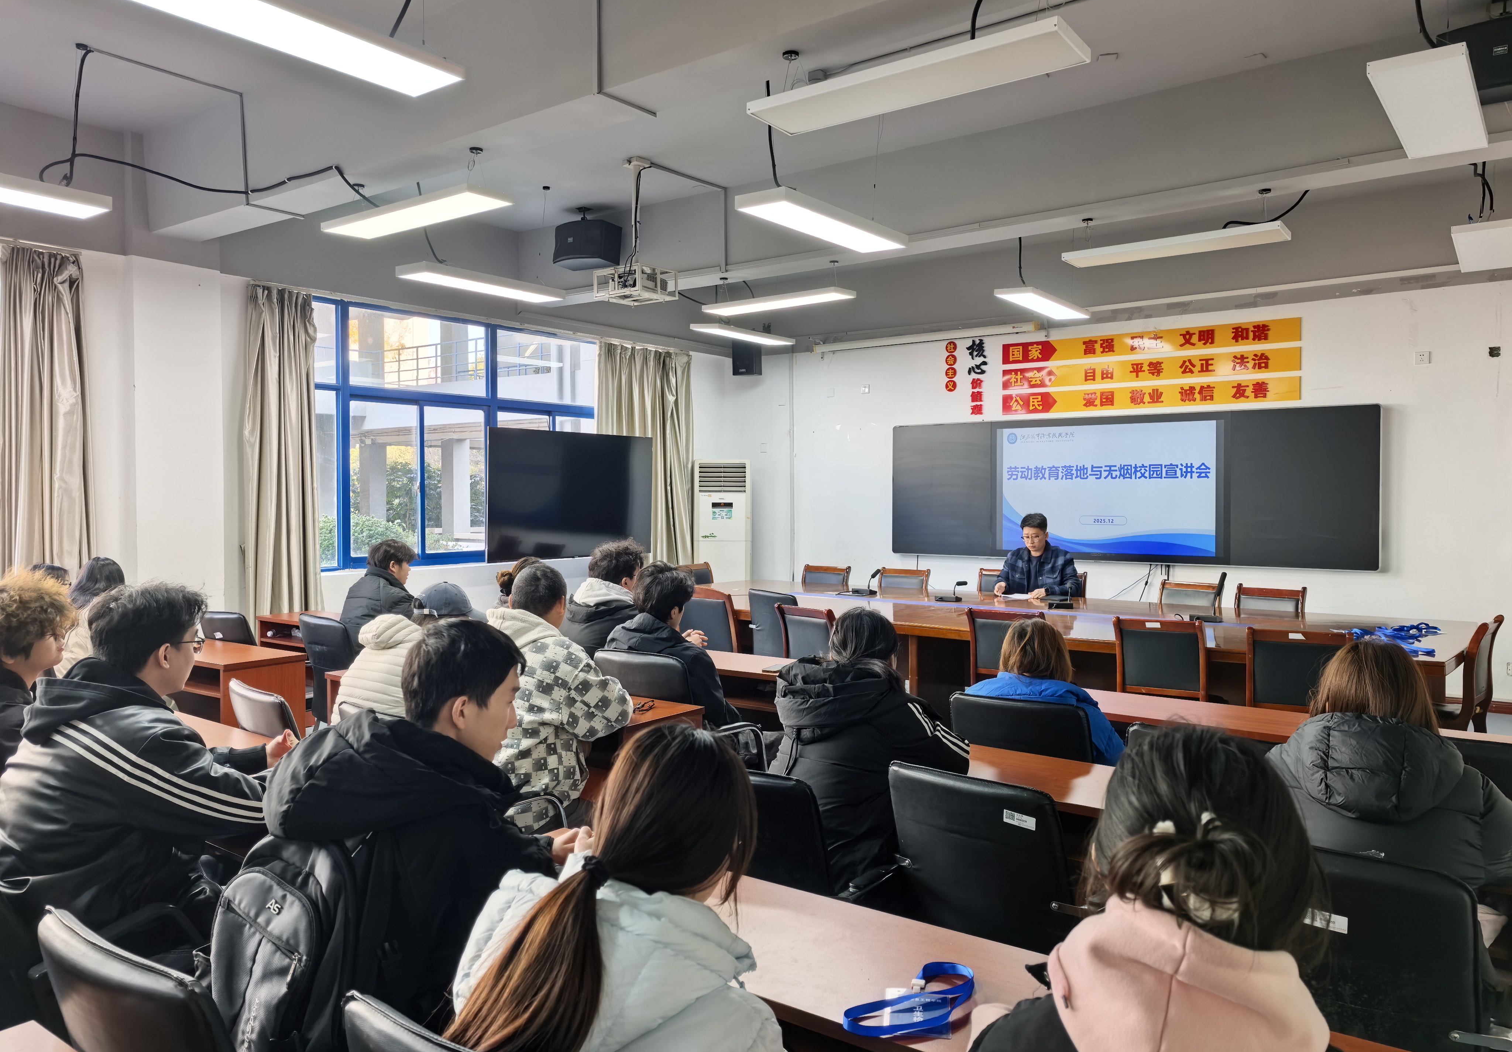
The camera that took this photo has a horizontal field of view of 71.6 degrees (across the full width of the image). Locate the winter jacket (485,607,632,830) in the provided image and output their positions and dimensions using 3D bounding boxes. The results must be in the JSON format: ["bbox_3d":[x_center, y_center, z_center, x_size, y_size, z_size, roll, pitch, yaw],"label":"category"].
[{"bbox_3d":[-0.618,0.589,3.209,0.530,0.690,0.500,1,2,39],"label":"winter jacket"}]

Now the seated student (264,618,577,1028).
[{"bbox_3d":[-0.489,0.825,1.939,0.800,1.300,0.580,-2,2,-44],"label":"seated student"}]

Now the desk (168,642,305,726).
[{"bbox_3d":[-3.015,1.003,5.480,1.750,0.750,0.410,1,2,36],"label":"desk"}]

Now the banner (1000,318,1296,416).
[{"bbox_3d":[3.252,-1.323,8.901,2.491,0.644,0.020,1,2,38],"label":"banner"}]

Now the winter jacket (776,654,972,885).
[{"bbox_3d":[0.286,0.676,2.482,0.560,0.740,0.540,1,2,40],"label":"winter jacket"}]

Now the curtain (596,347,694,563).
[{"bbox_3d":[-1.055,-0.294,10.070,0.170,2.810,1.300,1,2,37],"label":"curtain"}]

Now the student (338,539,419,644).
[{"bbox_3d":[-1.759,0.722,5.392,0.550,1.310,0.780,1,2,44],"label":"student"}]

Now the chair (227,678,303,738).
[{"bbox_3d":[-1.543,0.997,3.835,0.550,0.890,0.580,1,2,44],"label":"chair"}]

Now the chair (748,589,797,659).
[{"bbox_3d":[0.298,0.893,7.280,0.580,0.890,0.550,-2,2,-44],"label":"chair"}]

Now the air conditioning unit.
[{"bbox_3d":[-0.350,0.280,11.058,0.580,1.900,0.380,0,2,-1],"label":"air conditioning unit"}]

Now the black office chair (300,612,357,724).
[{"bbox_3d":[-2.136,0.941,5.800,0.550,0.890,0.580,1,2,41],"label":"black office chair"}]

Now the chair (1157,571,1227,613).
[{"bbox_3d":[3.065,0.869,7.564,0.480,0.910,0.560,1,2,38],"label":"chair"}]

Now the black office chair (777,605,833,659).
[{"bbox_3d":[0.457,0.872,5.757,0.470,0.910,0.560,2,2,44],"label":"black office chair"}]

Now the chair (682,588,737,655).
[{"bbox_3d":[-0.145,0.845,6.583,0.480,0.920,0.570,1,2,41],"label":"chair"}]

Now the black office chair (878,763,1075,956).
[{"bbox_3d":[0.576,0.984,2.377,0.560,0.950,0.580,1,2,41],"label":"black office chair"}]

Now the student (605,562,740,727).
[{"bbox_3d":[-0.262,0.782,4.391,0.580,1.240,0.800,1,2,36],"label":"student"}]

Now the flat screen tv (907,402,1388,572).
[{"bbox_3d":[2.921,-0.307,8.771,4.006,1.202,0.090,1,2,37],"label":"flat screen tv"}]

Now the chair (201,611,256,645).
[{"bbox_3d":[-2.889,0.931,6.205,0.550,0.890,0.580,1,2,30],"label":"chair"}]

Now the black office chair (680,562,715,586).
[{"bbox_3d":[-0.289,0.788,8.895,0.570,0.910,0.490,1,2,27],"label":"black office chair"}]

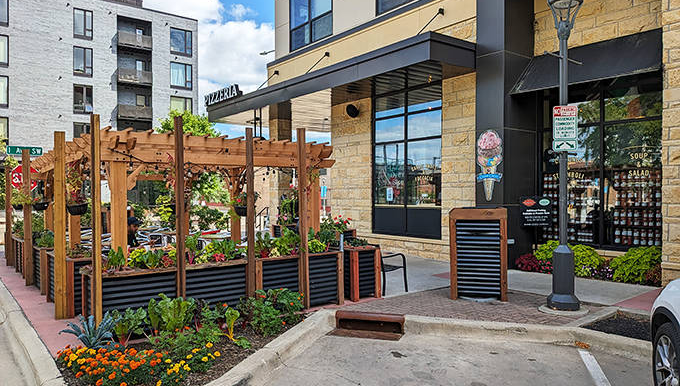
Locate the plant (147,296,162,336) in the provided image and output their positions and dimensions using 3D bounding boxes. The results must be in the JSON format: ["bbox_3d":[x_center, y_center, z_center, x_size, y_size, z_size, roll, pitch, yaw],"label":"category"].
[{"bbox_3d":[-2.014,1.341,5.120,0.180,0.420,0.200,0,0,-22],"label":"plant"}]

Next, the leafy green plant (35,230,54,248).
[{"bbox_3d":[-4.949,0.784,7.950,0.370,0.320,0.360,0,0,-32],"label":"leafy green plant"}]

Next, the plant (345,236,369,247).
[{"bbox_3d":[0.254,0.746,7.250,0.370,0.160,0.320,0,1,2],"label":"plant"}]

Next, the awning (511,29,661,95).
[{"bbox_3d":[4.859,-2.621,9.247,1.000,1.000,2.780,0,0,-40],"label":"awning"}]

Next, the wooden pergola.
[{"bbox_3d":[-3.211,0.383,8.474,3.740,2.460,6.120,0,0,-40],"label":"wooden pergola"}]

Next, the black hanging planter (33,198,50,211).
[{"bbox_3d":[-6.078,0.234,9.600,0.330,0.240,0.330,-1,1,-32],"label":"black hanging planter"}]

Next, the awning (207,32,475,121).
[{"bbox_3d":[-0.846,-2.768,13.313,1.750,0.510,10.300,-1,1,-38],"label":"awning"}]

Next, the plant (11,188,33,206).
[{"bbox_3d":[-5.472,0.077,8.100,0.370,0.320,0.360,0,0,-34],"label":"plant"}]

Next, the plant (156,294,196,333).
[{"bbox_3d":[-1.750,1.296,5.030,0.420,0.430,0.380,0,1,-19],"label":"plant"}]

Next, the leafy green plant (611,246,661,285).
[{"bbox_3d":[5.225,1.221,8.274,0.700,0.620,0.820,0,0,-40],"label":"leafy green plant"}]

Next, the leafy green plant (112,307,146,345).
[{"bbox_3d":[-2.172,1.368,4.830,0.350,0.400,0.340,-1,1,-24],"label":"leafy green plant"}]

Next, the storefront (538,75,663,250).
[{"bbox_3d":[4.819,-0.561,8.772,0.200,3.200,2.300,-1,1,-38],"label":"storefront"}]

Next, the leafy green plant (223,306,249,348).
[{"bbox_3d":[-1.115,1.458,5.130,0.280,0.400,0.300,0,0,-12],"label":"leafy green plant"}]

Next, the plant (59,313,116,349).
[{"bbox_3d":[-2.560,1.400,4.800,0.540,0.370,0.500,-1,1,-28],"label":"plant"}]

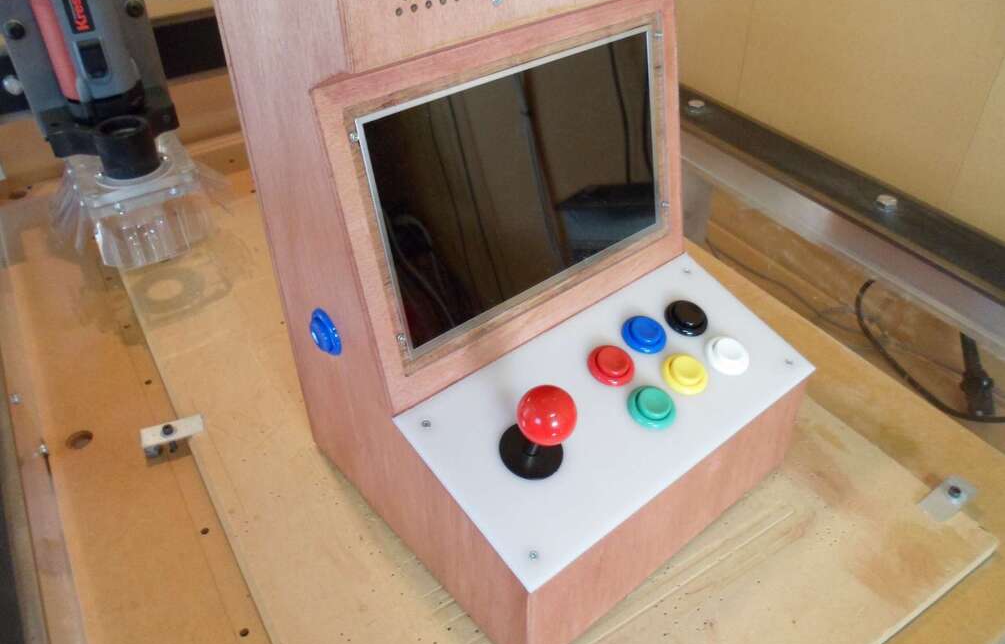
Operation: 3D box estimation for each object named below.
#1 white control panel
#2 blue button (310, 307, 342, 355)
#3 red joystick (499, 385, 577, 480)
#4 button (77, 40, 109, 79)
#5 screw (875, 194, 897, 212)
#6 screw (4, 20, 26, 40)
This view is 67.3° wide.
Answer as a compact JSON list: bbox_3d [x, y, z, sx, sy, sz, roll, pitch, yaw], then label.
[{"bbox_3d":[0.082,0.048,0.514,0.287,0.004,0.132,-28,62,-31],"label":"white control panel"},{"bbox_3d":[-0.116,0.008,0.487,0.009,0.035,0.035,-28,46,-31],"label":"blue button"},{"bbox_3d":[0.023,0.062,0.448,0.040,0.058,0.040,7,50,-8],"label":"red joystick"},{"bbox_3d":[-0.364,-0.233,0.669,0.018,0.032,0.008,-21,42,-24],"label":"button"},{"bbox_3d":[0.350,-0.108,0.687,0.018,0.008,0.018,-21,42,-24],"label":"screw"},{"bbox_3d":[-0.445,-0.267,0.690,0.018,0.018,0.011,-21,42,-24],"label":"screw"}]

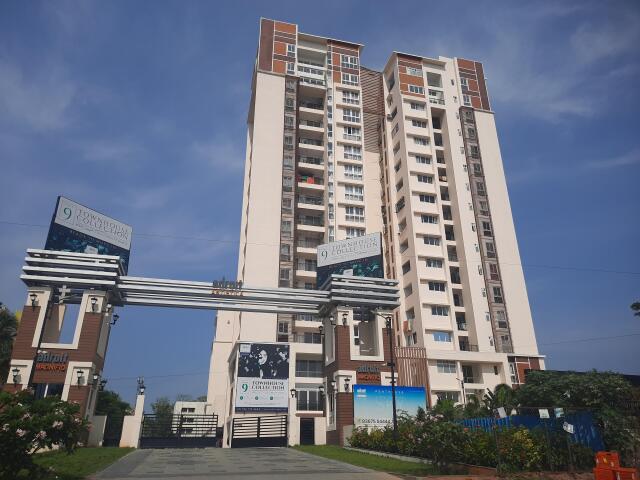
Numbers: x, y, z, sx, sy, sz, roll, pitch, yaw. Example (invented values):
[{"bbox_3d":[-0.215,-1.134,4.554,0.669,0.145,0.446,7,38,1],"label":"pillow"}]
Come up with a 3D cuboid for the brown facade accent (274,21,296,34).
[{"bbox_3d":[-4.836,-30.074,65.517,3.050,1.870,0.150,6,-25,-13],"label":"brown facade accent"}]

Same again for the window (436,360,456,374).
[{"bbox_3d":[14.209,14.242,51.805,2.299,1.398,0.150,6,-24,-13],"label":"window"}]

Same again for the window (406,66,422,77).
[{"bbox_3d":[14.098,-24.951,68.640,2.509,1.468,0.150,6,-24,-13],"label":"window"}]

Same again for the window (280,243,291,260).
[{"bbox_3d":[-3.936,1.398,52.671,0.995,1.997,0.150,6,-24,-13],"label":"window"}]

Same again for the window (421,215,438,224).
[{"bbox_3d":[14.136,-2.588,59.184,2.300,1.180,0.200,6,-25,-13],"label":"window"}]

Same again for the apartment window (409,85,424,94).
[{"bbox_3d":[14.100,-21.796,67.219,2.520,1.480,0.200,6,-25,-13],"label":"apartment window"}]

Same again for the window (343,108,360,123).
[{"bbox_3d":[4.352,-17.017,63.413,2.374,2.300,0.200,6,-24,-13],"label":"window"}]

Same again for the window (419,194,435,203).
[{"bbox_3d":[14.163,-5.359,61.070,2.263,1.246,0.200,6,-24,-14],"label":"window"}]

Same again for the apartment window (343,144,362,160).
[{"bbox_3d":[4.325,-11.361,60.317,2.375,1.960,0.150,6,-24,-13],"label":"apartment window"}]

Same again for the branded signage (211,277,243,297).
[{"bbox_3d":[-6.776,3.466,33.655,2.263,1.395,0.200,6,-24,-13],"label":"branded signage"}]

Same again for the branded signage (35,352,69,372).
[{"bbox_3d":[-17.136,7.832,29.583,1.753,1.139,0.150,6,-24,-13],"label":"branded signage"}]

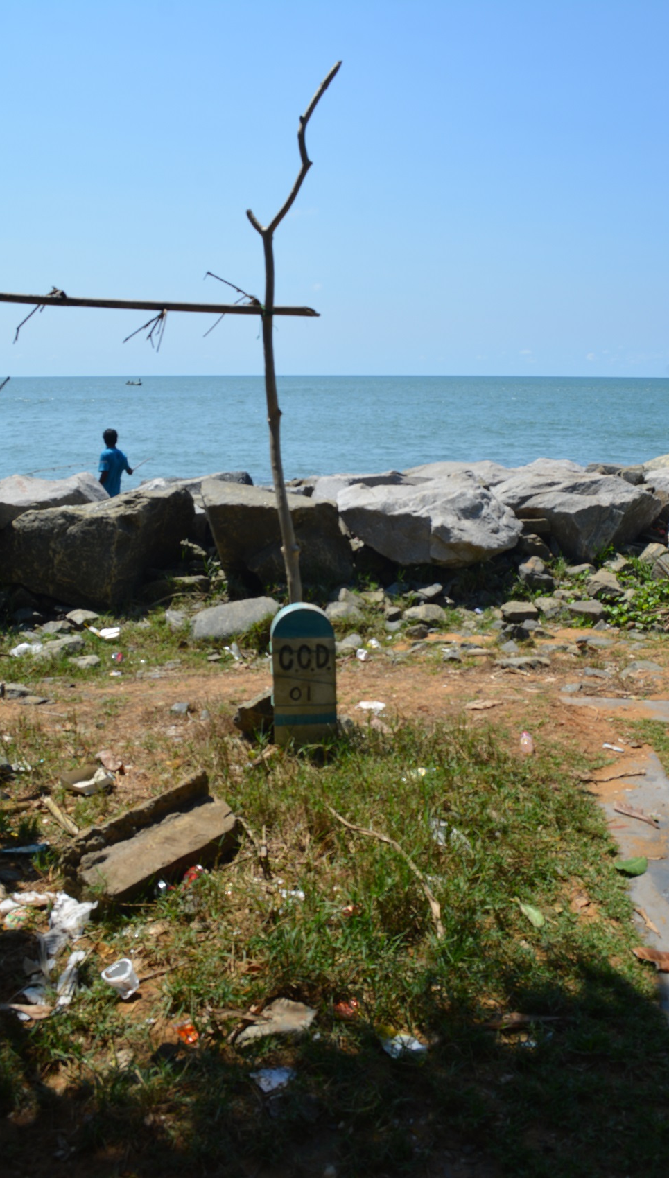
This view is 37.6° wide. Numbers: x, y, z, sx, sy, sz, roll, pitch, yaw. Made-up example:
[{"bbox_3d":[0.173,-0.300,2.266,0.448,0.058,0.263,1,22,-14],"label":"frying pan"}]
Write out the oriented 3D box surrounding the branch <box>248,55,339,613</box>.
[{"bbox_3d":[-0.166,-0.741,4.244,0.400,2.820,0.240,0,12,0],"label":"branch"}]

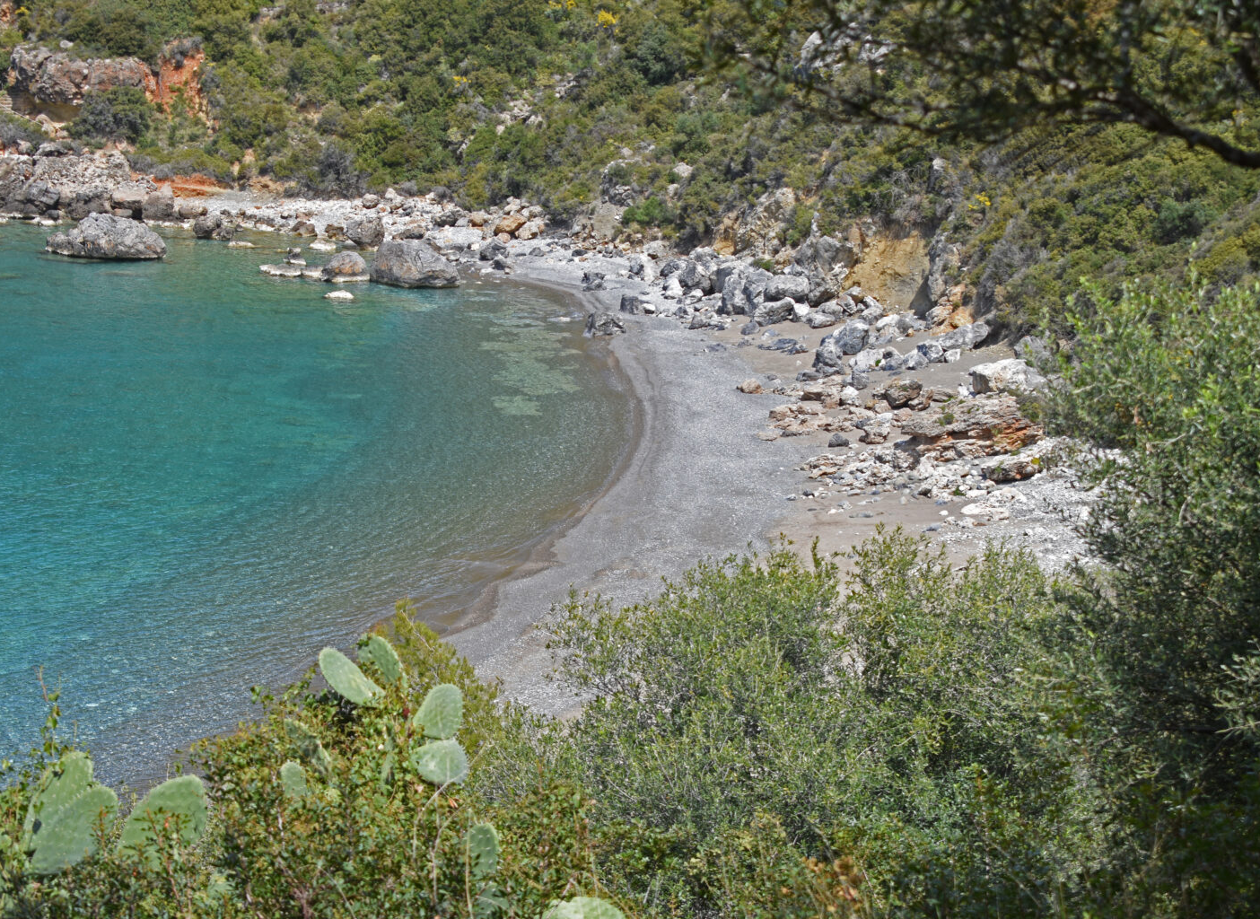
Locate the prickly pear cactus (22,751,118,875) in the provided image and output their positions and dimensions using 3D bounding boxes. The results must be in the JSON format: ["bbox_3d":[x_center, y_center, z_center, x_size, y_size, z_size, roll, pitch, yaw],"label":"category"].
[{"bbox_3d":[-1.643,1.037,9.200,0.285,0.345,0.160,0,11,0],"label":"prickly pear cactus"}]

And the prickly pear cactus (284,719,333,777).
[{"bbox_3d":[-1.482,1.333,14.500,0.225,0.260,0.140,0,12,0],"label":"prickly pear cactus"}]

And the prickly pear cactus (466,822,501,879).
[{"bbox_3d":[-0.480,1.283,10.300,0.117,0.180,0.070,0,11,0],"label":"prickly pear cactus"}]

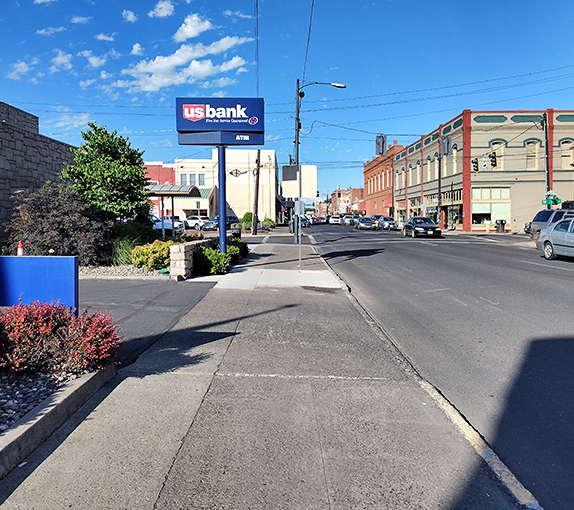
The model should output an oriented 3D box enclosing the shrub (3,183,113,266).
[{"bbox_3d":[-6.950,-1.004,16.308,3.300,2.480,2.900,0,4,1],"label":"shrub"}]

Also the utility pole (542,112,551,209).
[{"bbox_3d":[15.115,-4.493,30.725,0.300,7.420,0.300,-4,4,1],"label":"utility pole"}]

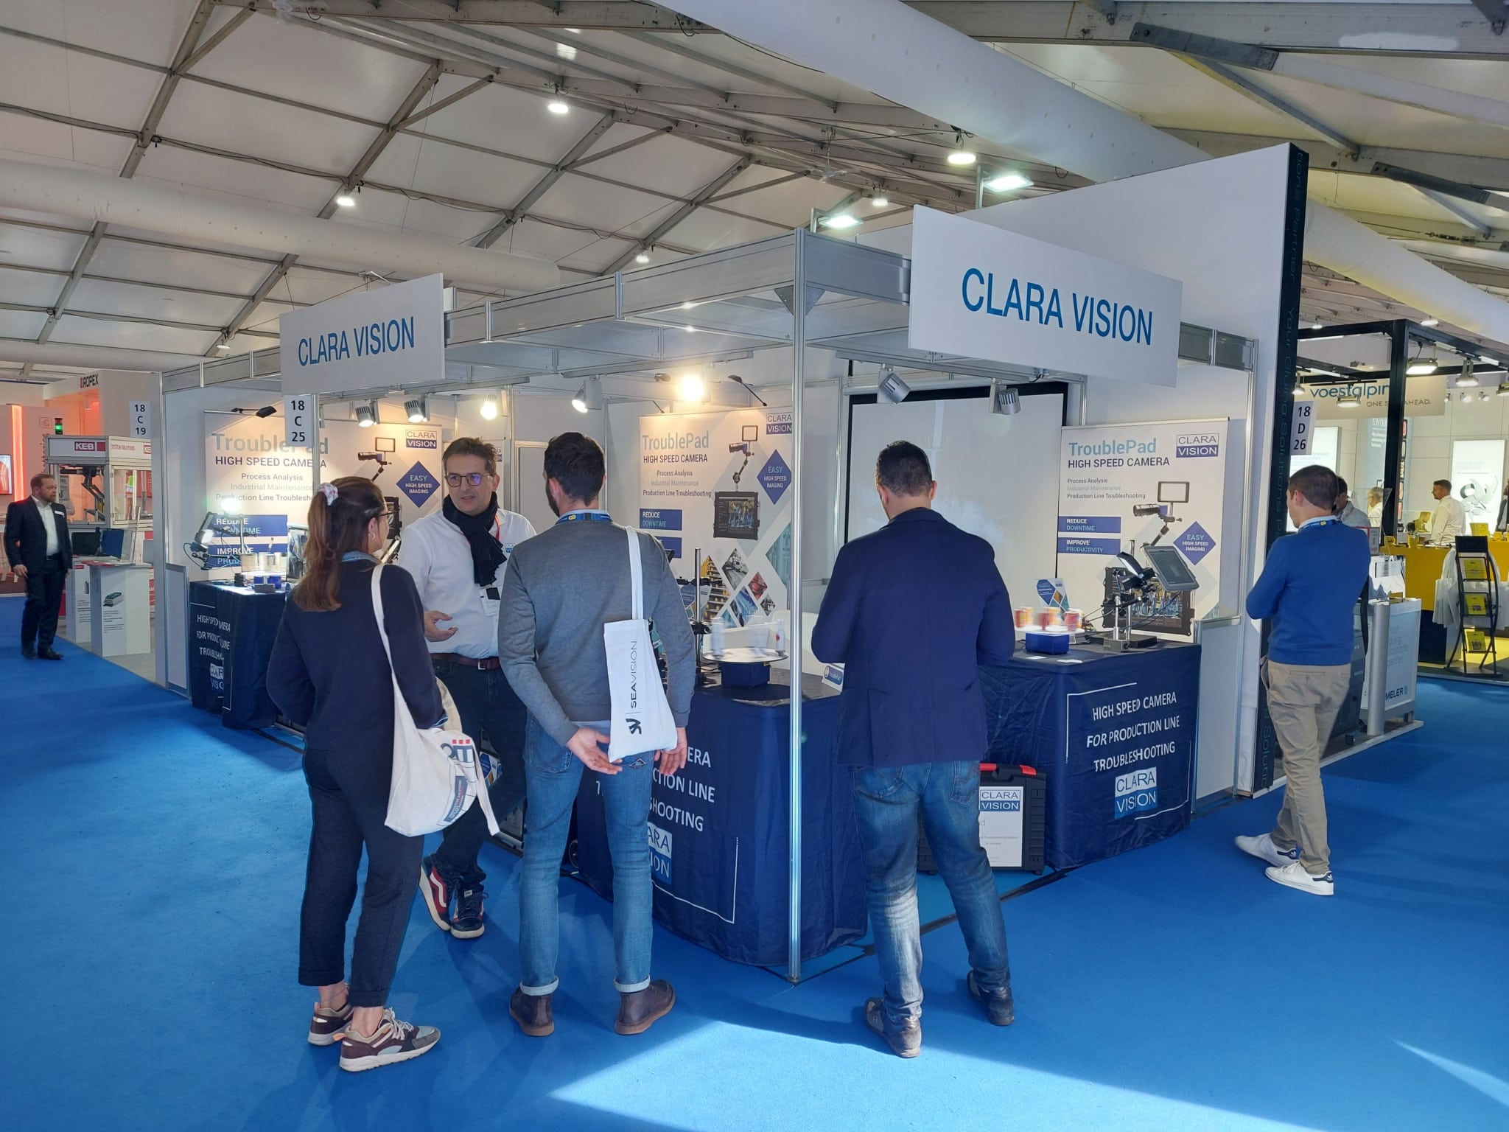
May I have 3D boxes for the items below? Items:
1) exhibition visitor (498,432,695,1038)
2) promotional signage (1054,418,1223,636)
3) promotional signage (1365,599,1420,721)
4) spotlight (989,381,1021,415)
[{"bbox_3d":[-0.484,0.501,3.210,0.600,1.812,0.420,1,4,-3],"label":"exhibition visitor"},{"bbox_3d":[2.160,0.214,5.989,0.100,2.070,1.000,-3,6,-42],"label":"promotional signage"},{"bbox_3d":[4.525,0.695,7.506,0.740,0.910,0.200,-3,6,-42],"label":"promotional signage"},{"bbox_3d":[1.386,-0.932,5.782,0.140,0.185,0.130,-3,6,-44],"label":"spotlight"}]

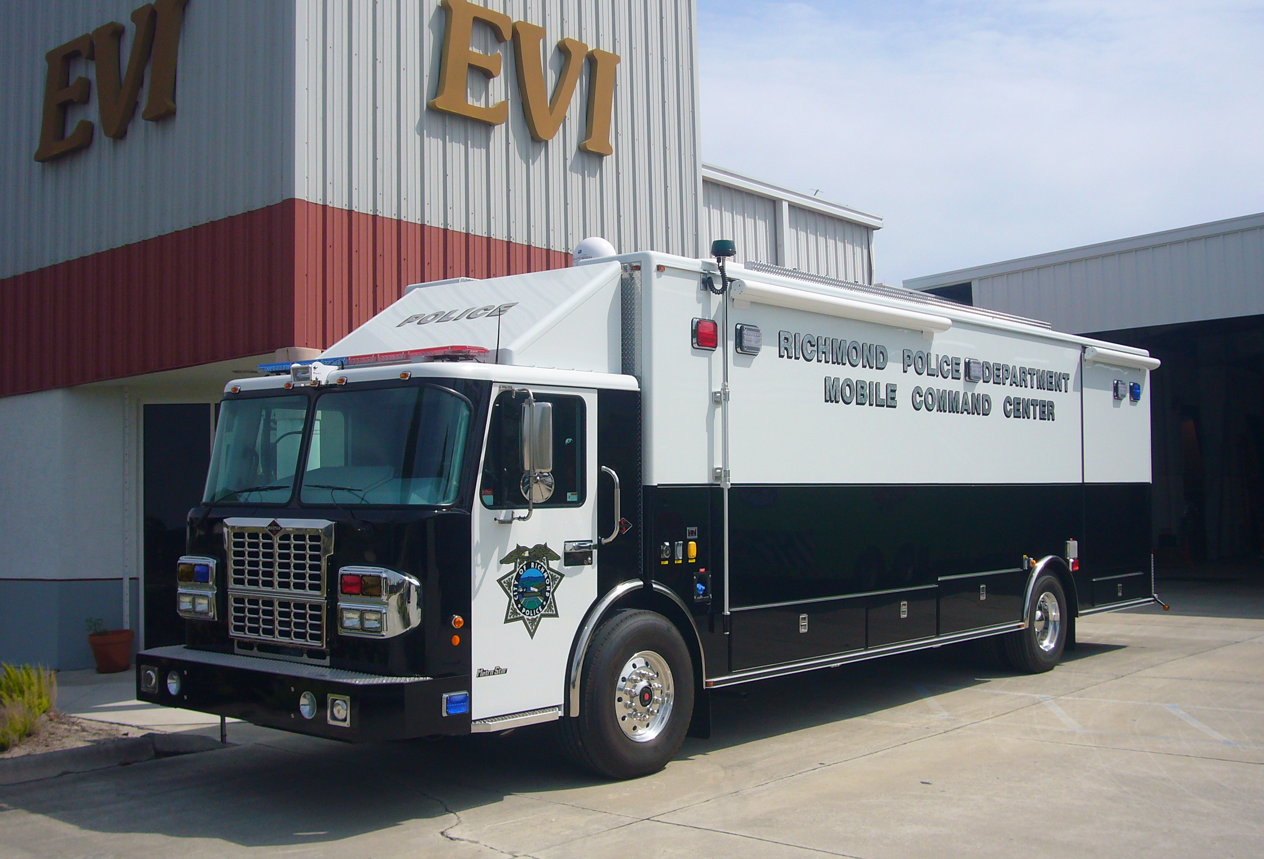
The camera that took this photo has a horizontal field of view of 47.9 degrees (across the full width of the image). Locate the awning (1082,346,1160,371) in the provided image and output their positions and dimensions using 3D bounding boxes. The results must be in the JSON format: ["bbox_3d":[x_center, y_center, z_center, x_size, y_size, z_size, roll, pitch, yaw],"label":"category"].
[{"bbox_3d":[5.423,-0.781,15.685,0.140,0.145,1.920,-2,-3,39],"label":"awning"}]

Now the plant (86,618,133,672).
[{"bbox_3d":[-5.272,2.177,14.400,0.470,0.540,0.470,-2,-3,39],"label":"plant"}]

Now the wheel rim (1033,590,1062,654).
[{"bbox_3d":[4.113,1.932,14.344,0.200,0.597,0.597,-2,-3,39],"label":"wheel rim"}]

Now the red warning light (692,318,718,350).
[{"bbox_3d":[0.508,-0.653,9.744,0.065,0.214,0.248,-2,-3,39],"label":"red warning light"}]

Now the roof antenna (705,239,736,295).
[{"bbox_3d":[0.617,-1.120,9.803,0.180,0.379,0.180,-2,-3,39],"label":"roof antenna"}]

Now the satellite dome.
[{"bbox_3d":[-0.293,-1.328,11.292,0.341,0.400,0.341,0,-2,0],"label":"satellite dome"}]

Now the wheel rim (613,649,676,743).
[{"bbox_3d":[0.030,1.746,9.346,0.190,0.597,0.597,-2,-3,39],"label":"wheel rim"}]

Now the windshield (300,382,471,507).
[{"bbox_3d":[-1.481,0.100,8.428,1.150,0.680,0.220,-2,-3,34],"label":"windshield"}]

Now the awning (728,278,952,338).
[{"bbox_3d":[1.741,-0.935,11.213,0.140,0.145,3.120,-2,-3,39],"label":"awning"}]

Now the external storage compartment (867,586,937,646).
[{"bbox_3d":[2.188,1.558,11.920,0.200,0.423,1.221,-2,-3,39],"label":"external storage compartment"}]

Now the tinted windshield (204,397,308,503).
[{"bbox_3d":[-2.405,0.131,9.162,1.150,0.680,0.220,-2,-3,44],"label":"tinted windshield"}]

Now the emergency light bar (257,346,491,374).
[{"bbox_3d":[-1.697,-0.427,9.121,1.950,0.090,0.320,-2,-3,39],"label":"emergency light bar"}]

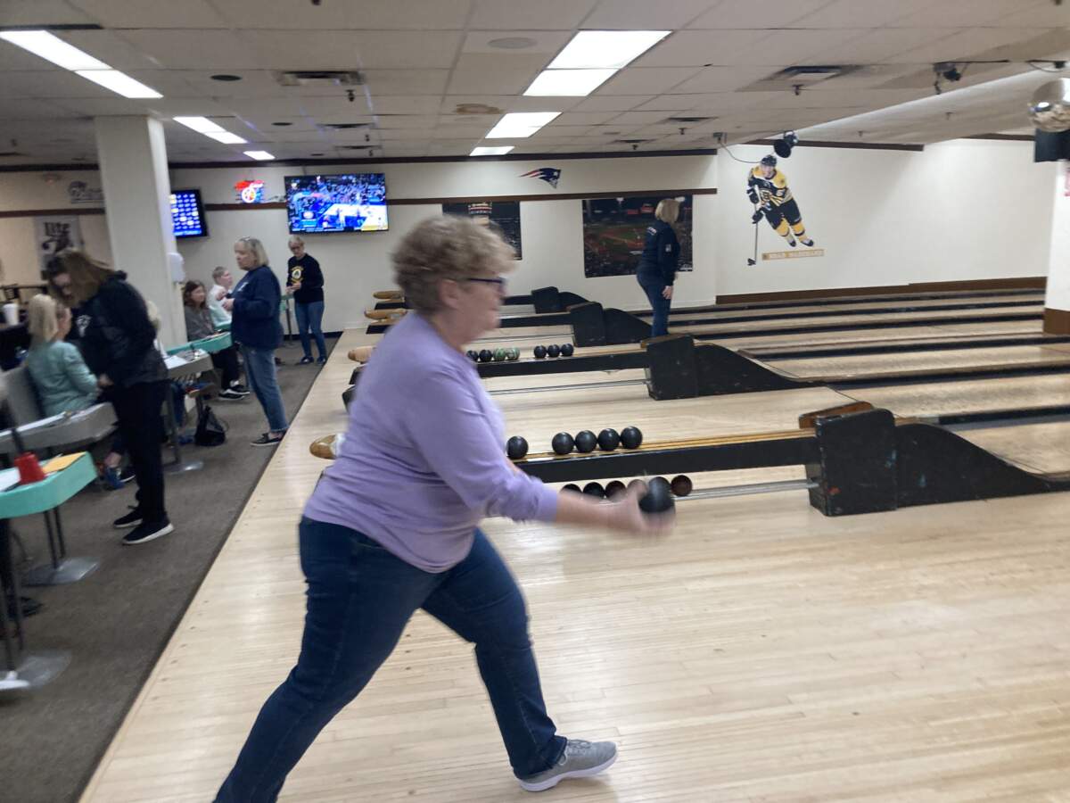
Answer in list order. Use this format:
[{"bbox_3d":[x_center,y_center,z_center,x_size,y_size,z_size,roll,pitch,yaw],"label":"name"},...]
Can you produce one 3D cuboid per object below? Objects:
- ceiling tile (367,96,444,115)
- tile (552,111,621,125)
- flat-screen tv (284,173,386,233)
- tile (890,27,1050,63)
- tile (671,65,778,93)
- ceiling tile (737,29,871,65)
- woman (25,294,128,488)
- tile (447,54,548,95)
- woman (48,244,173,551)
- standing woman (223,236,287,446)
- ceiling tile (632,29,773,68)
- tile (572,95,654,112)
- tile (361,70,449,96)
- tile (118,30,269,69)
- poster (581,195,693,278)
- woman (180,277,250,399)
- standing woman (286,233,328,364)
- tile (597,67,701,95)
[{"bbox_3d":[-1.163,-2.690,7.837,0.610,0.025,1.220,-4,12,-8],"label":"ceiling tile"},{"bbox_3d":[0.513,-3.040,9.285,0.610,0.025,1.220,-4,12,-8],"label":"tile"},{"bbox_3d":[-2.972,-2.973,13.037,1.480,0.840,0.070,-3,12,-6],"label":"flat-screen tv"},{"bbox_3d":[2.841,-2.367,5.785,0.610,0.025,1.220,-4,12,-8],"label":"tile"},{"bbox_3d":[1.483,-2.613,7.006,0.610,0.025,1.220,-4,12,-8],"label":"tile"},{"bbox_3d":[1.667,-2.381,5.824,0.610,0.025,1.220,-4,12,-8],"label":"ceiling tile"},{"bbox_3d":[-2.827,-0.039,5.326,0.720,1.238,0.460,-12,15,-42],"label":"woman"},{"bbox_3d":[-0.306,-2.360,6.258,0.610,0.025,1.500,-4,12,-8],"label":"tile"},{"bbox_3d":[-2.203,-0.025,4.477,0.500,1.503,0.620,9,16,44],"label":"woman"},{"bbox_3d":[-2.191,-0.473,6.824,0.460,1.620,0.480,-7,13,-22],"label":"standing woman"},{"bbox_3d":[1.065,-2.343,5.737,0.610,0.025,1.220,-4,12,-8],"label":"ceiling tile"},{"bbox_3d":[0.697,-2.808,8.103,0.610,0.025,1.220,-4,12,-8],"label":"tile"},{"bbox_3d":[-0.953,-2.382,6.470,0.610,0.025,1.220,-4,12,-8],"label":"tile"},{"bbox_3d":[-1.982,-2.071,5.122,0.610,0.025,1.220,-4,12,-8],"label":"tile"},{"bbox_3d":[1.660,-2.626,13.802,1.770,1.200,0.015,-3,12,-6],"label":"poster"},{"bbox_3d":[-3.299,-0.615,8.784,0.720,1.180,0.480,-2,12,-2],"label":"woman"},{"bbox_3d":[-2.739,-1.208,10.368,0.460,1.528,0.350,3,12,23],"label":"standing woman"},{"bbox_3d":[0.881,-2.575,6.920,0.610,0.025,1.220,-4,12,-8],"label":"tile"}]

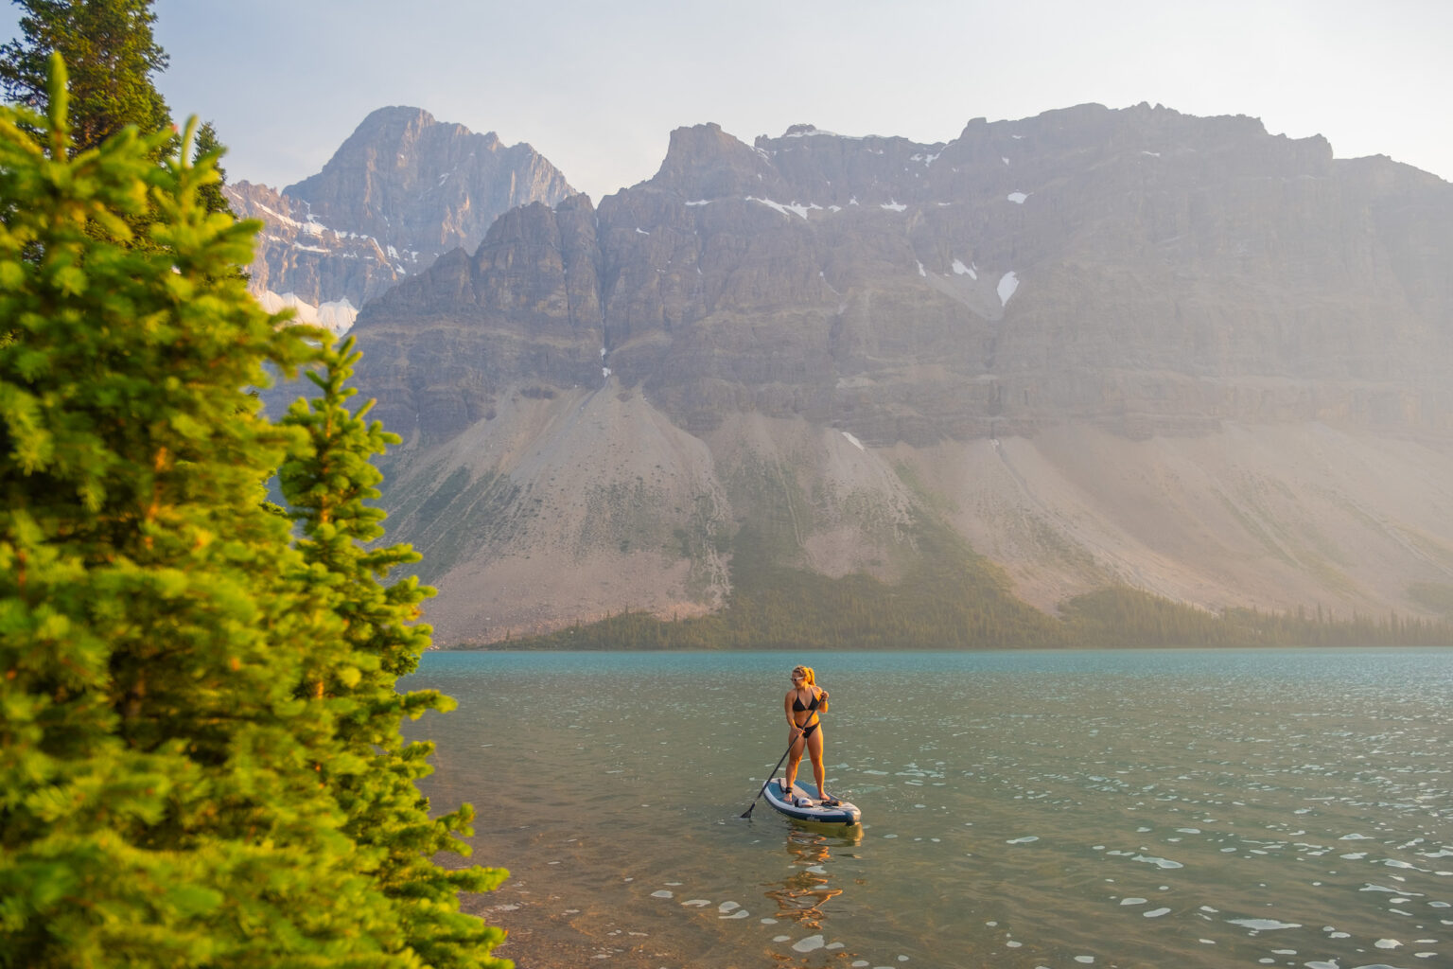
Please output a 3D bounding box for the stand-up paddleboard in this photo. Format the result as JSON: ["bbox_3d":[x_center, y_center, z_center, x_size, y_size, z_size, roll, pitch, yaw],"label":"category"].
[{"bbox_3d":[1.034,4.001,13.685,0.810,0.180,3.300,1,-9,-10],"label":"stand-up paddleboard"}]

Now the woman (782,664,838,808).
[{"bbox_3d":[1.022,3.107,13.588,0.600,1.650,0.450,0,-9,-3],"label":"woman"}]

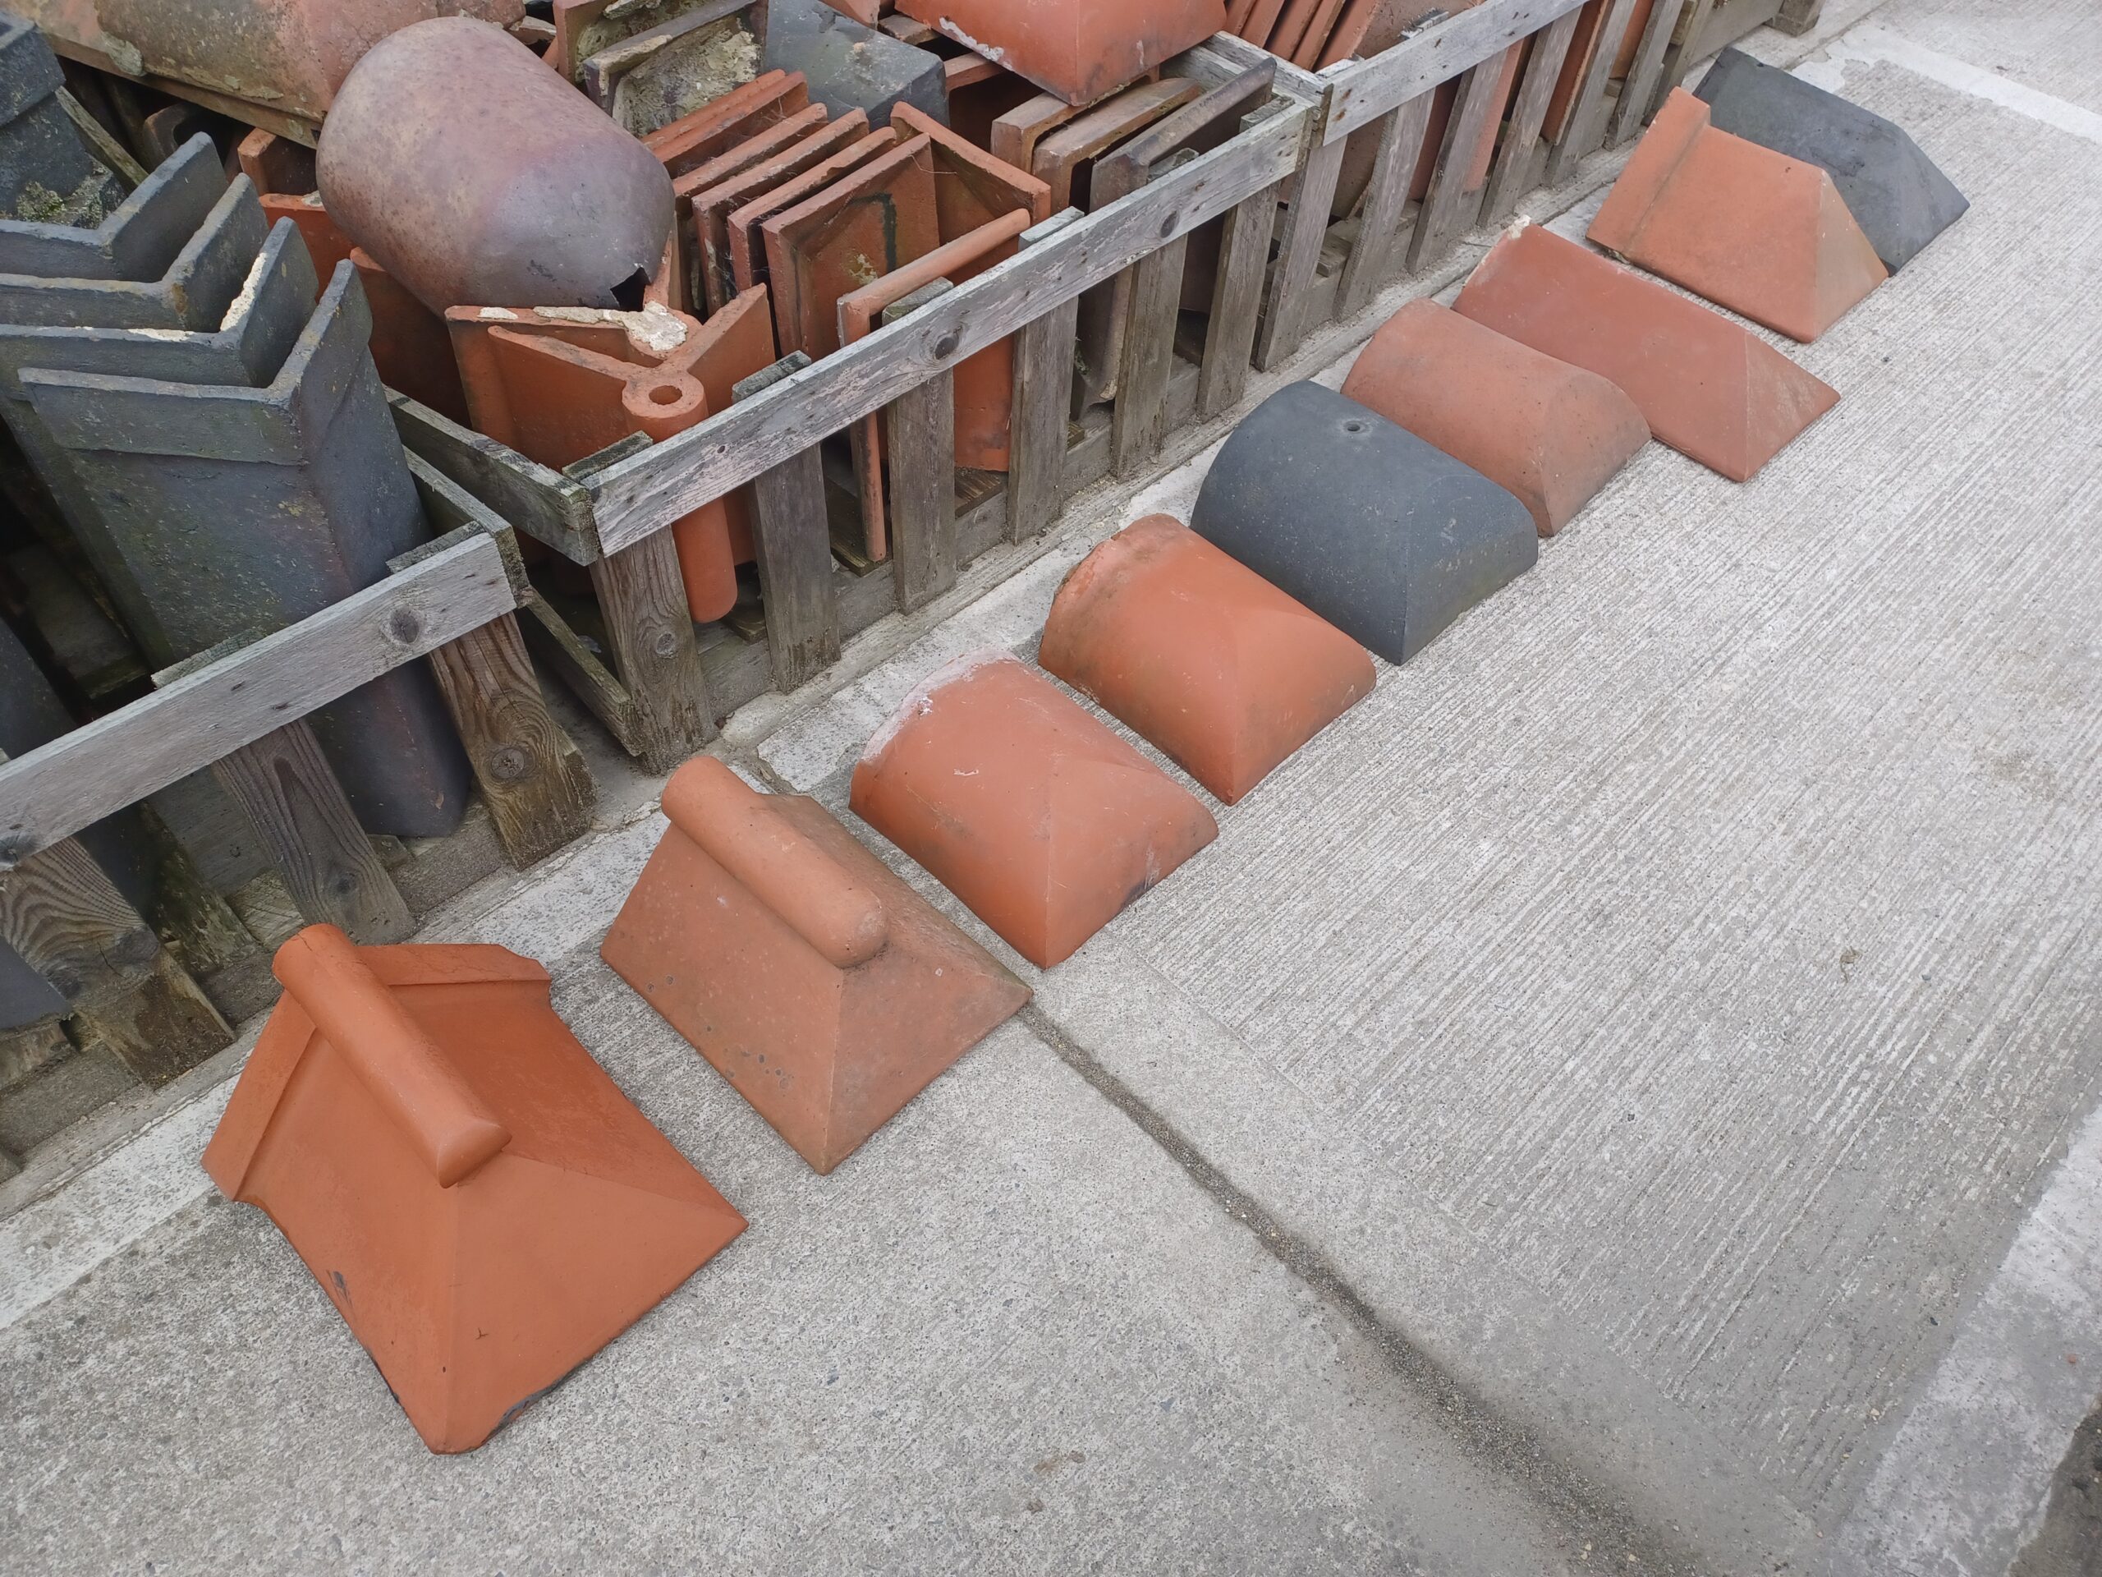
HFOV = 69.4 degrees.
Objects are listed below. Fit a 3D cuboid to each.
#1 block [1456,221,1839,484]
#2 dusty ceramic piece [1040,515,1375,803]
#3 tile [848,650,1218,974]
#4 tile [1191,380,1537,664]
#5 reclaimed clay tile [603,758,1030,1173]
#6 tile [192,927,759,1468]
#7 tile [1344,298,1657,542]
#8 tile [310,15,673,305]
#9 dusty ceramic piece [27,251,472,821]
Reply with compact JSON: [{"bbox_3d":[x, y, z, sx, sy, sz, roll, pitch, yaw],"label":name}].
[{"bbox_3d":[0.828,-0.623,2.059,0.273,0.109,0.454,-35,59,-29],"label":"block"},{"bbox_3d":[0.175,-0.166,1.607,0.278,0.123,0.251,38,57,26],"label":"dusty ceramic piece"},{"bbox_3d":[-0.011,-0.009,1.462,0.273,0.116,0.247,38,57,26],"label":"tile"},{"bbox_3d":[0.377,-0.336,1.762,0.274,0.134,0.319,-35,59,-29],"label":"tile"},{"bbox_3d":[-0.208,0.116,1.314,0.310,0.155,0.248,37,56,25],"label":"reclaimed clay tile"},{"bbox_3d":[-0.463,0.264,1.164,0.354,0.161,0.276,37,56,25],"label":"tile"},{"bbox_3d":[0.580,-0.507,1.945,0.329,0.104,0.250,36,56,25],"label":"tile"},{"bbox_3d":[-0.528,-0.602,1.479,0.259,0.159,0.260,41,55,9],"label":"tile"},{"bbox_3d":[-0.607,-0.158,1.268,0.244,0.460,0.163,-34,57,-32],"label":"dusty ceramic piece"}]

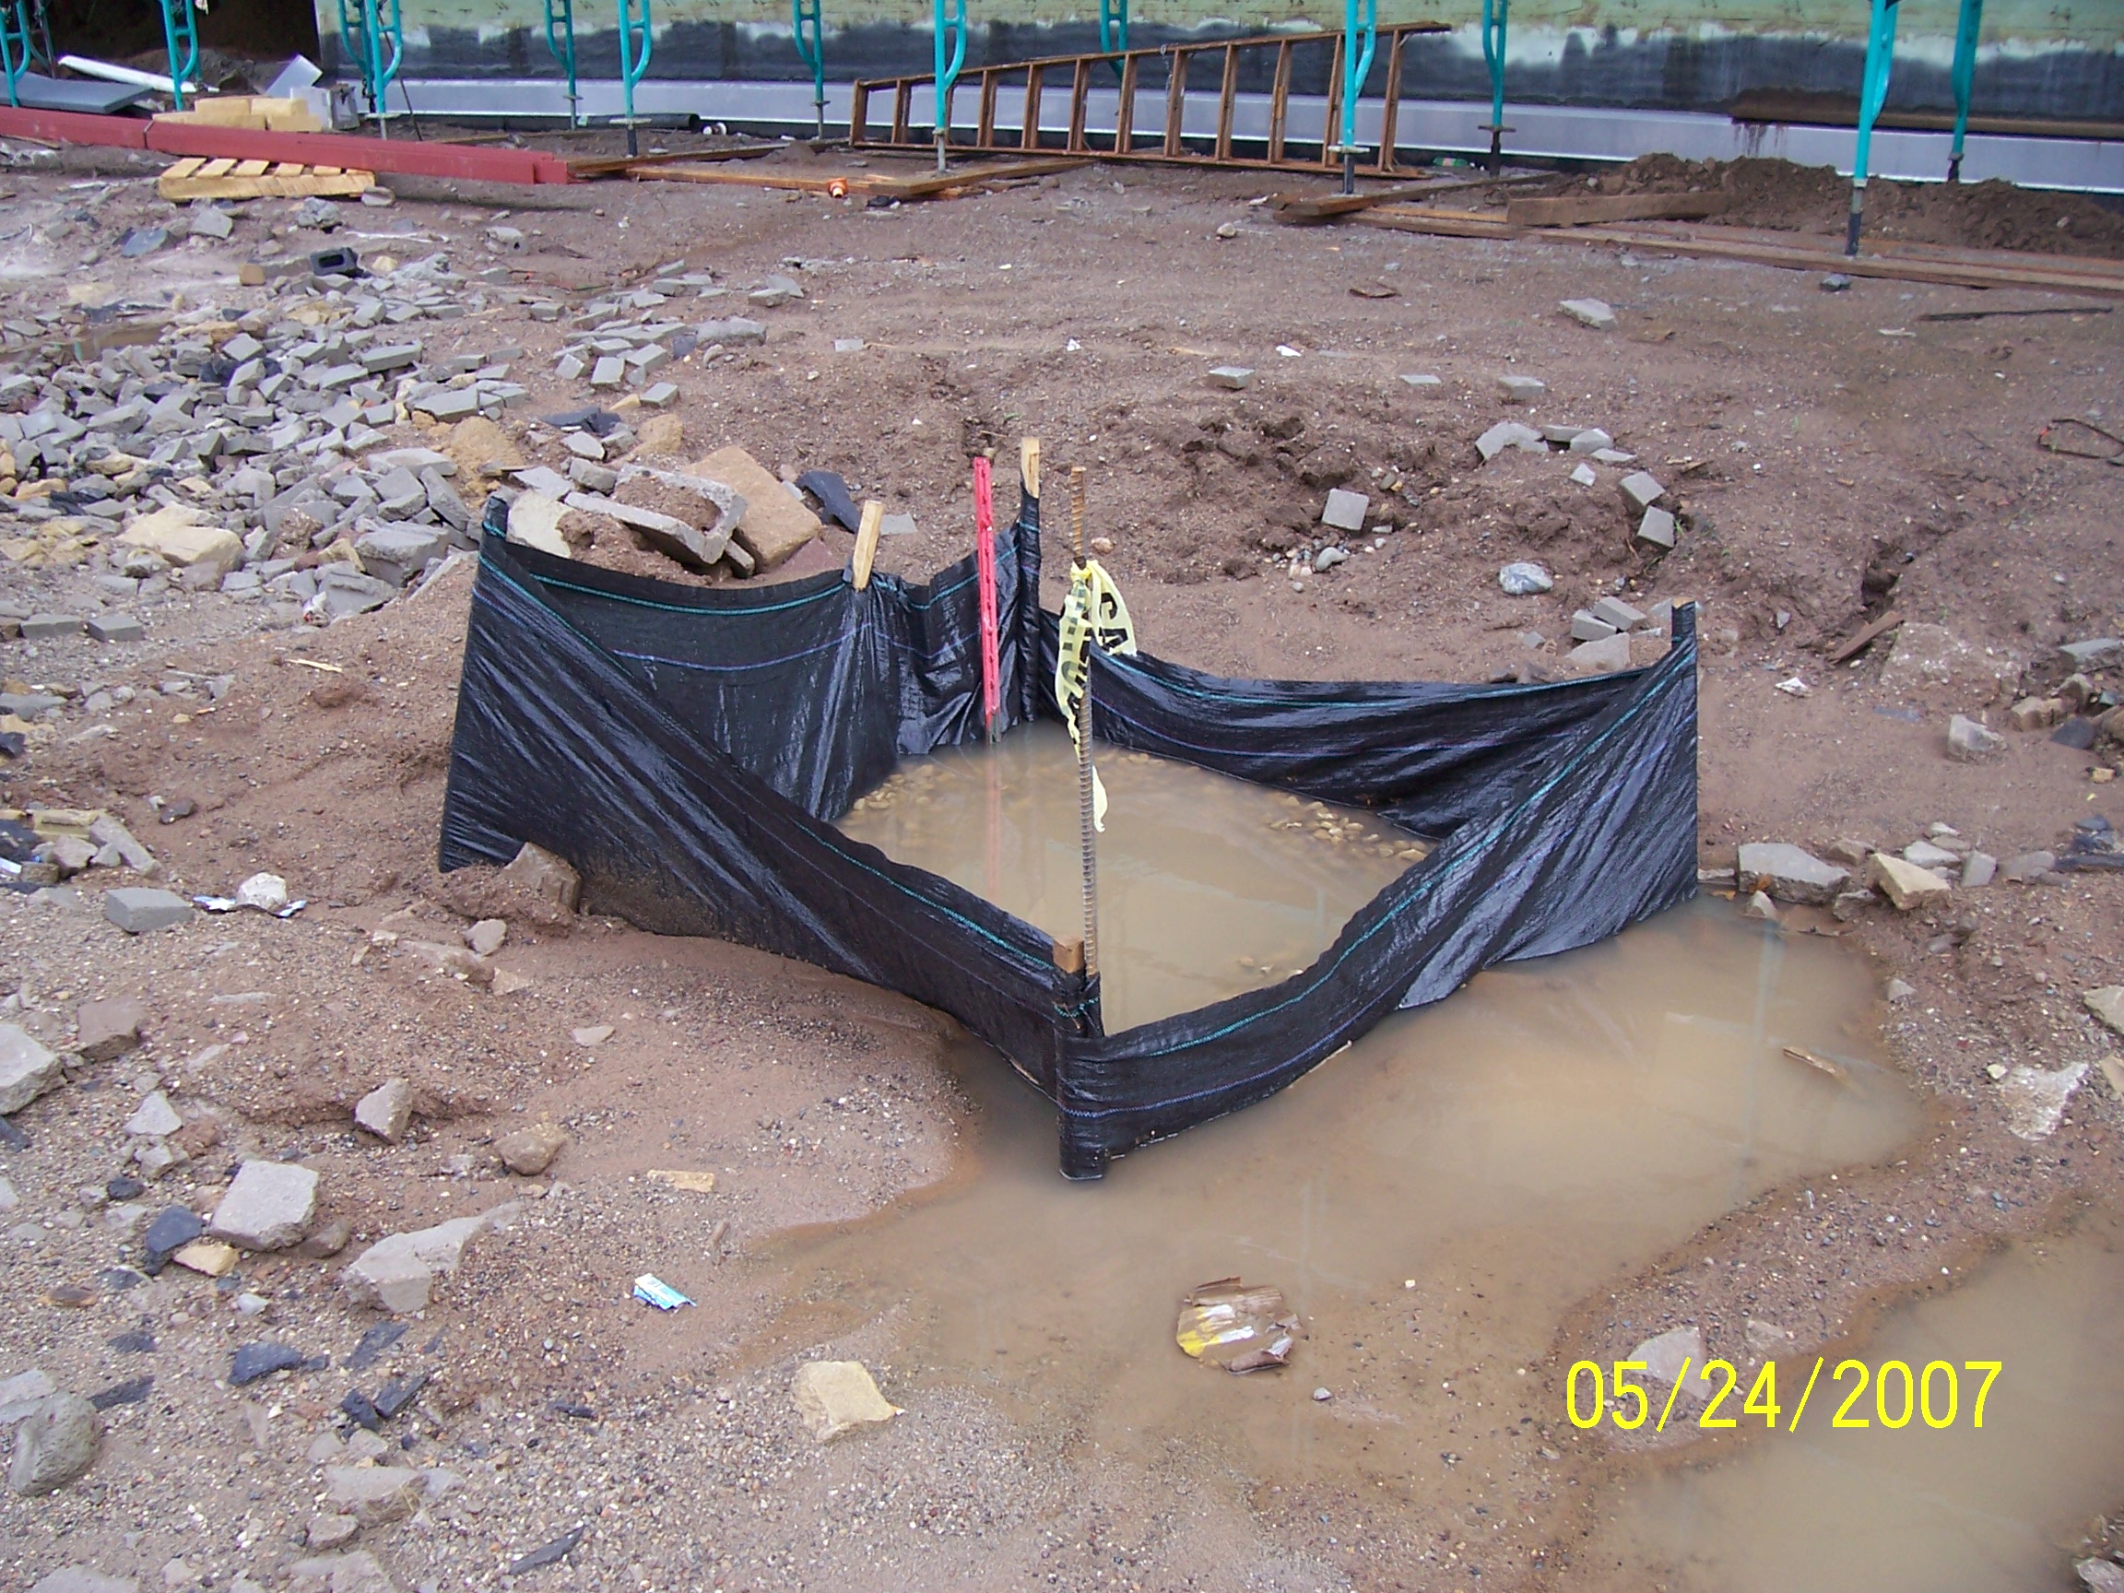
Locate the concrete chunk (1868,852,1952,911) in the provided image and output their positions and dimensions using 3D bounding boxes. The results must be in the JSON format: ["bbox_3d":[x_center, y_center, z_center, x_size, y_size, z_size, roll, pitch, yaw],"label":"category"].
[{"bbox_3d":[1.566,0.156,3.856,0.145,0.065,0.115,5,22,14],"label":"concrete chunk"}]

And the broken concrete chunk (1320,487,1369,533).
[{"bbox_3d":[0.750,-0.761,5.548,0.105,0.065,0.100,6,60,14],"label":"broken concrete chunk"}]

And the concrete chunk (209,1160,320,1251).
[{"bbox_3d":[-1.071,0.549,2.802,0.122,0.055,0.115,-1,30,-2],"label":"concrete chunk"}]

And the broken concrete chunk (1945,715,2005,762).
[{"bbox_3d":[1.845,-0.117,4.212,0.112,0.075,0.085,8,23,20],"label":"broken concrete chunk"}]

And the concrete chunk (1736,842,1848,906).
[{"bbox_3d":[1.330,0.140,3.800,0.196,0.060,0.158,10,24,25],"label":"concrete chunk"}]

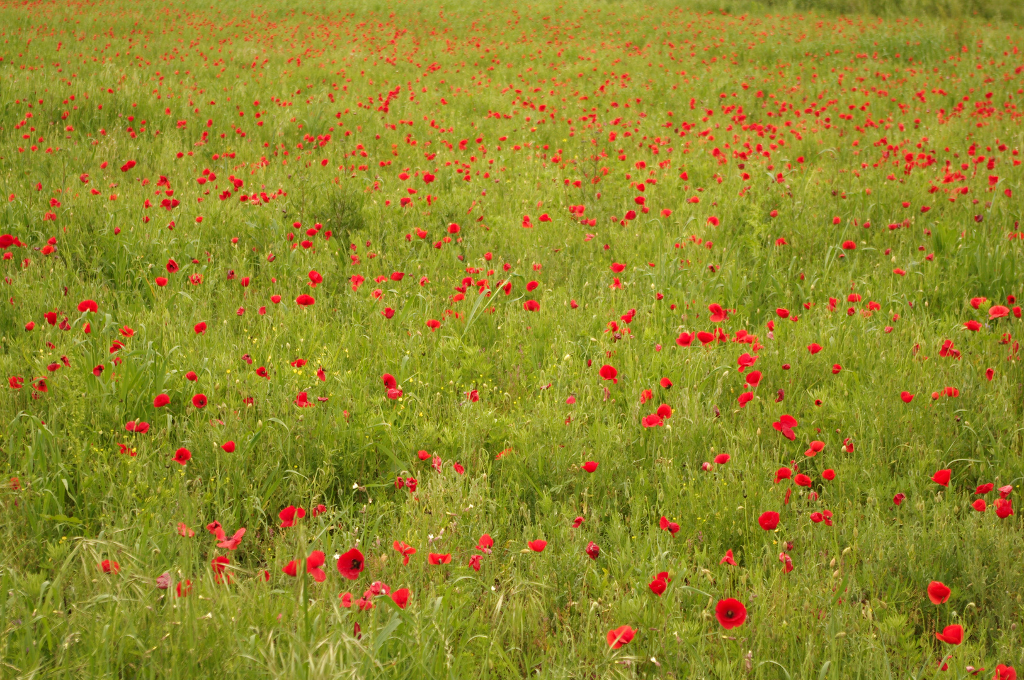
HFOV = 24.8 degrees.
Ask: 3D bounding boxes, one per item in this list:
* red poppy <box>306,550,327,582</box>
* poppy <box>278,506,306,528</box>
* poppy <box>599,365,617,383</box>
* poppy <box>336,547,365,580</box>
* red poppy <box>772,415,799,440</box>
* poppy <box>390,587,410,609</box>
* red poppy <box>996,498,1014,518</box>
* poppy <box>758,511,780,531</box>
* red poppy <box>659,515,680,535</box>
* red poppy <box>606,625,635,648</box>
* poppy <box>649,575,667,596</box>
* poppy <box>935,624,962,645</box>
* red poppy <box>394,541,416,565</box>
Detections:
[{"bbox_3d":[-0.428,0.489,5.050,0.052,0.066,0.050,-6,12,-31],"label":"red poppy"},{"bbox_3d":[-0.511,0.408,5.400,0.065,0.049,0.055,-1,10,-5],"label":"poppy"},{"bbox_3d":[0.268,0.094,6.500,0.049,0.043,0.044,0,11,2],"label":"poppy"},{"bbox_3d":[-0.323,0.446,4.650,0.062,0.063,0.033,5,-4,25],"label":"poppy"},{"bbox_3d":[0.720,0.229,6.150,0.068,0.066,0.055,1,10,7],"label":"red poppy"},{"bbox_3d":[-0.227,0.524,4.724,0.039,0.037,0.035,-1,11,-3],"label":"poppy"},{"bbox_3d":[1.147,0.391,5.422,0.041,0.040,0.037,2,11,12],"label":"red poppy"},{"bbox_3d":[0.605,0.425,5.500,0.051,0.043,0.048,1,10,6],"label":"poppy"},{"bbox_3d":[0.356,0.419,5.274,0.045,0.036,0.041,5,12,24],"label":"red poppy"},{"bbox_3d":[0.209,0.570,4.482,0.055,0.038,0.050,1,11,3],"label":"red poppy"},{"bbox_3d":[0.302,0.507,4.815,0.038,0.037,0.034,1,11,4],"label":"poppy"},{"bbox_3d":[0.843,0.568,4.497,0.049,0.033,0.044,6,13,30],"label":"poppy"},{"bbox_3d":[-0.242,0.479,5.250,0.051,0.050,0.045,-3,11,-14],"label":"red poppy"}]

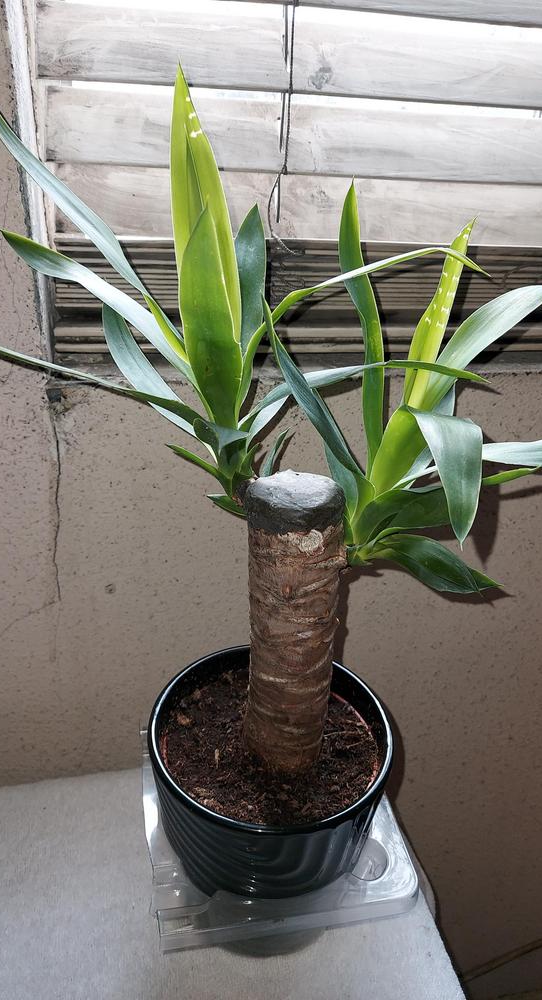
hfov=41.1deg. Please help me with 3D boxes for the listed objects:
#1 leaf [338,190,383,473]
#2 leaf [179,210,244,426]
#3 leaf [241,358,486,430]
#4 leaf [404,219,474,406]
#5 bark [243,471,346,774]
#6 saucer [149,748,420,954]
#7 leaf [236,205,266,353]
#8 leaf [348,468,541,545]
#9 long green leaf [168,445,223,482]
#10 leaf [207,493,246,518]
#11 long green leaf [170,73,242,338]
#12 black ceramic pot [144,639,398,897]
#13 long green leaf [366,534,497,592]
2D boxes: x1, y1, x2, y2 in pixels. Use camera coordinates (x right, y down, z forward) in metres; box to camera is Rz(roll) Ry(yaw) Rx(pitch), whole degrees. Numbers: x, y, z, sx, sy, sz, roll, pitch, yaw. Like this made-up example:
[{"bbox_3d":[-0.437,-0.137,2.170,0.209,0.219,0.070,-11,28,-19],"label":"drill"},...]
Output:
[{"bbox_3d":[0.050,-0.093,0.390,0.019,0.150,0.016,-4,4,0],"label":"leaf"},{"bbox_3d":[-0.025,-0.078,0.321,0.025,0.096,0.012,-2,21,3],"label":"leaf"},{"bbox_3d":[0.047,-0.057,0.378,0.123,0.027,0.019,-6,29,10],"label":"leaf"},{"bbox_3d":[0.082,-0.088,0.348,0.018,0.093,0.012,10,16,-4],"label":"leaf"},{"bbox_3d":[0.010,0.072,0.398,0.049,0.184,0.049,2,30,1],"label":"bark"},{"bbox_3d":[0.000,0.235,0.514,0.170,0.019,0.140,-2,31,-11],"label":"saucer"},{"bbox_3d":[-0.011,-0.119,0.391,0.017,0.076,0.009,4,7,0],"label":"leaf"},{"bbox_3d":[0.084,0.002,0.353,0.092,0.025,0.021,-20,64,18],"label":"leaf"},{"bbox_3d":[-0.042,-0.021,0.403,0.036,0.009,0.011,31,35,8],"label":"long green leaf"},{"bbox_3d":[-0.021,0.003,0.367,0.025,0.009,0.013,18,43,8],"label":"leaf"},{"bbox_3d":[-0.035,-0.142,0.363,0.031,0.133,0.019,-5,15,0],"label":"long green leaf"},{"bbox_3d":[-0.003,0.185,0.462,0.145,0.113,0.145,2,30,-1],"label":"black ceramic pot"},{"bbox_3d":[0.095,0.038,0.419,0.082,0.019,0.031,13,28,-16],"label":"long green leaf"}]

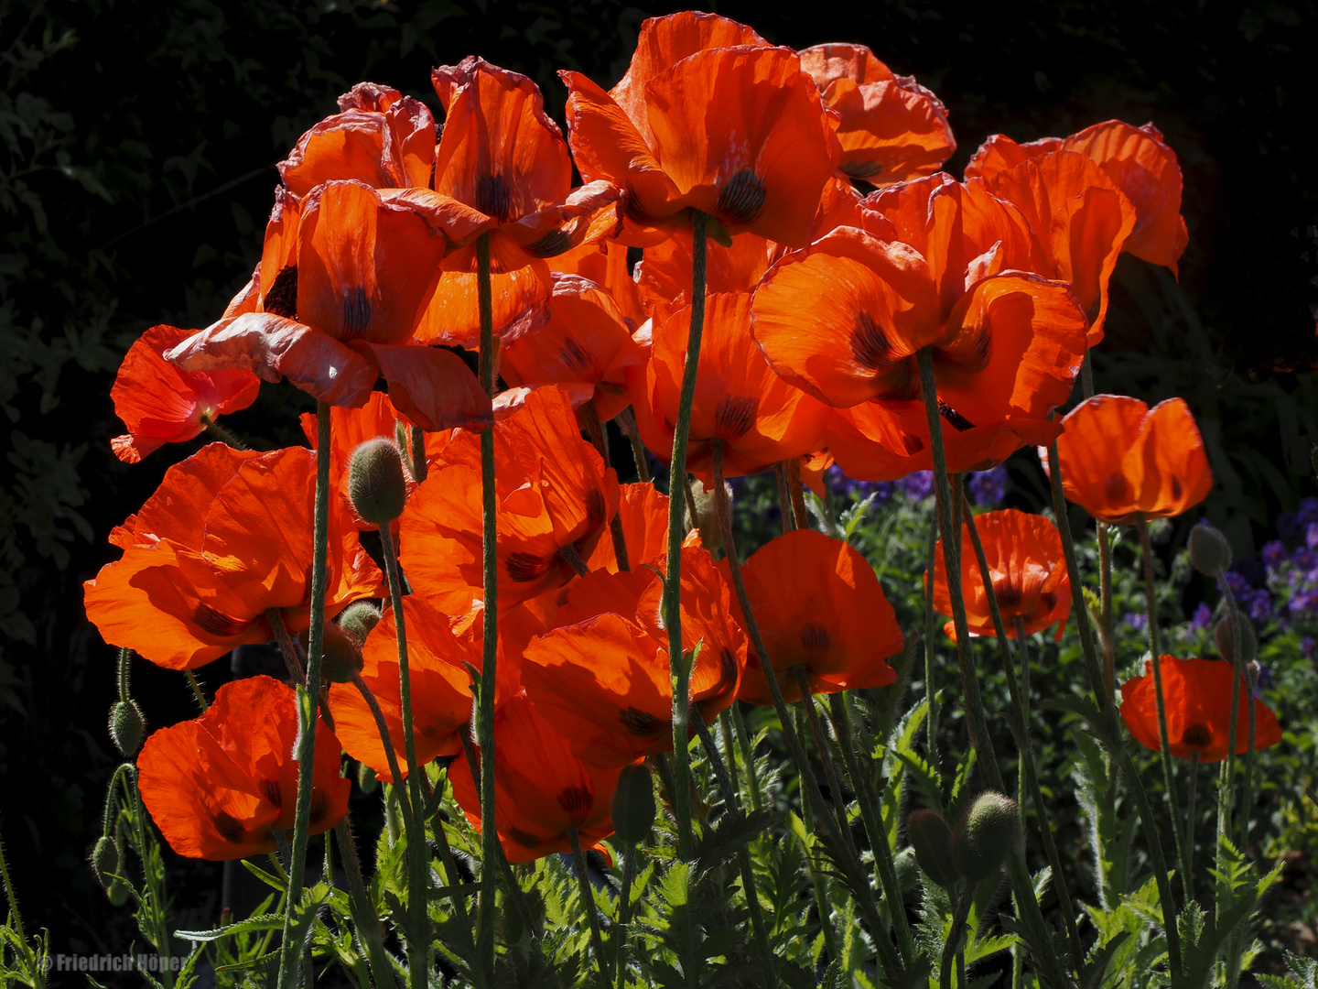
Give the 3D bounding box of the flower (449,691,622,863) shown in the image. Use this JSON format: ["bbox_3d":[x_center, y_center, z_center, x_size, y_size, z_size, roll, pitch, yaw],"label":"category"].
[{"bbox_3d":[-0.061,0.140,2.500,0.090,0.080,0.085,-7,-18,-6],"label":"flower"}]

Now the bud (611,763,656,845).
[{"bbox_3d":[-0.012,0.148,2.400,0.021,0.038,0.021,2,2,0],"label":"bud"}]

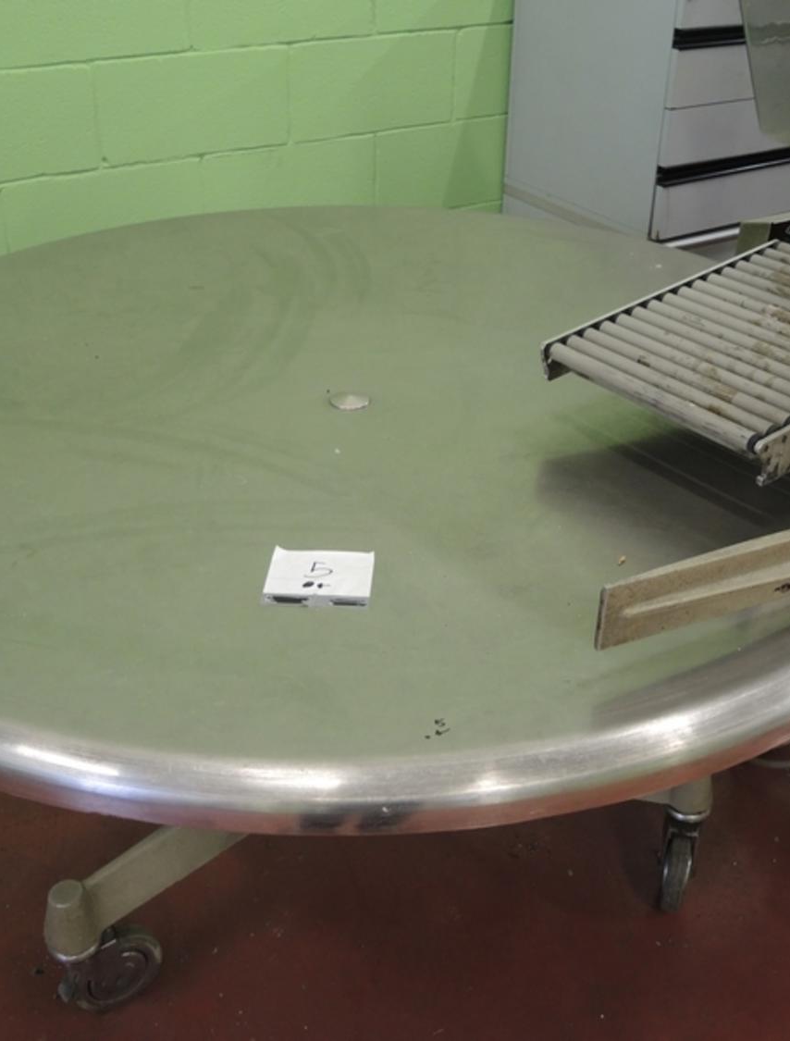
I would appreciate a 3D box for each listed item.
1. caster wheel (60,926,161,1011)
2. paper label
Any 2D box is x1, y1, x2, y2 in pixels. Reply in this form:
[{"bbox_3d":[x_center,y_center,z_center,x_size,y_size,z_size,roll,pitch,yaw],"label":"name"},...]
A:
[{"bbox_3d":[-0.379,0.594,1.487,0.142,0.138,0.050,-21,37,-30],"label":"caster wheel"},{"bbox_3d":[-0.071,0.055,1.079,0.100,0.011,0.083,2,32,3],"label":"paper label"}]

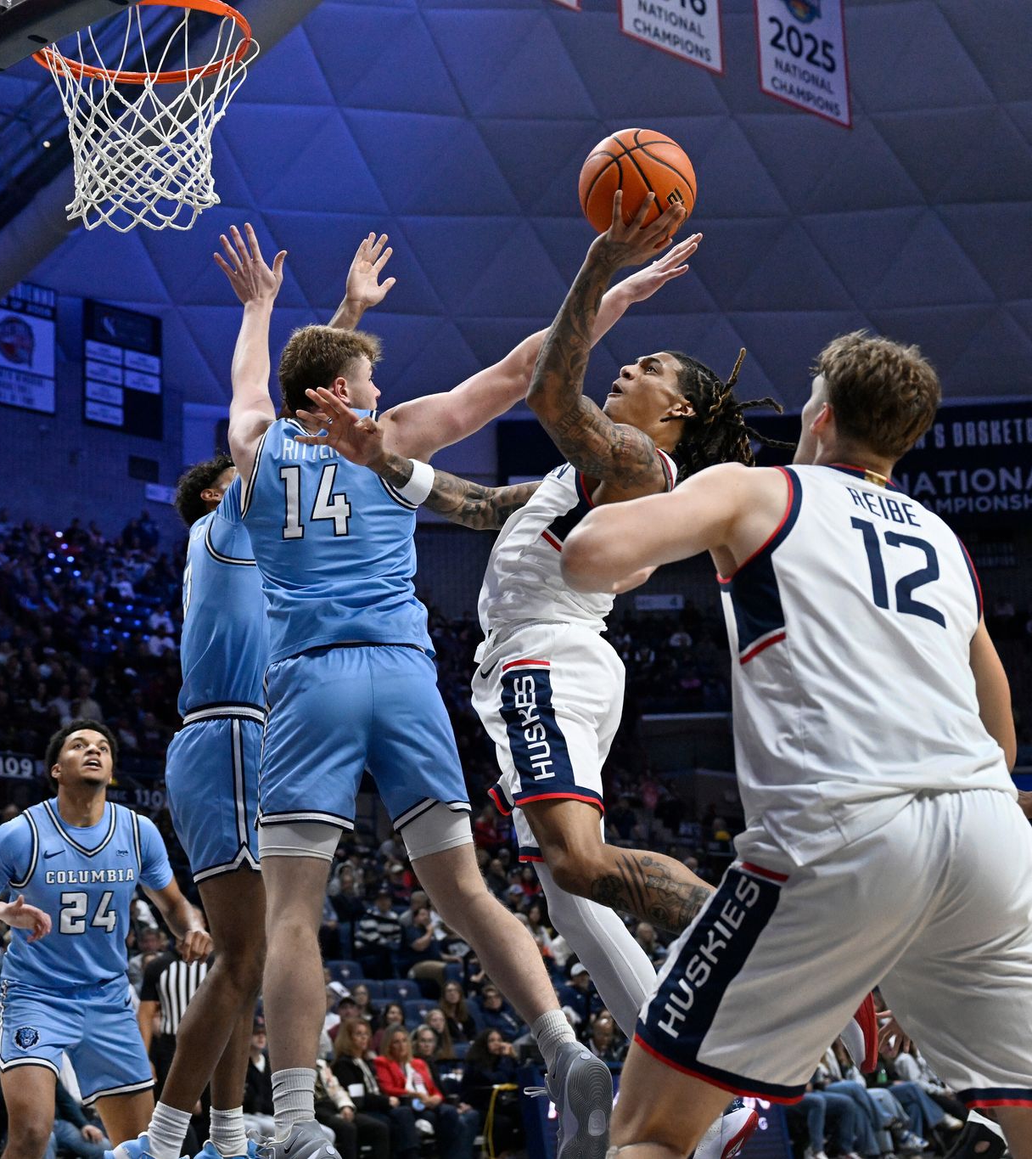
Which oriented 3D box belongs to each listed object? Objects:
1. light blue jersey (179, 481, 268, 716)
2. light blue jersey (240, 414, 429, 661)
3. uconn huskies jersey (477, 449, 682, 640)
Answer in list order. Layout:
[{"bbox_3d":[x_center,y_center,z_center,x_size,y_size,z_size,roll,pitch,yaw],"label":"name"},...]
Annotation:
[{"bbox_3d":[-0.713,0.051,5.750,0.290,0.570,0.430,3,-12,-22],"label":"light blue jersey"},{"bbox_3d":[-0.412,-0.093,5.270,0.410,0.550,0.280,-11,-12,15],"label":"light blue jersey"},{"bbox_3d":[0.122,-0.075,4.920,0.280,0.490,0.390,22,-13,5],"label":"uconn huskies jersey"}]

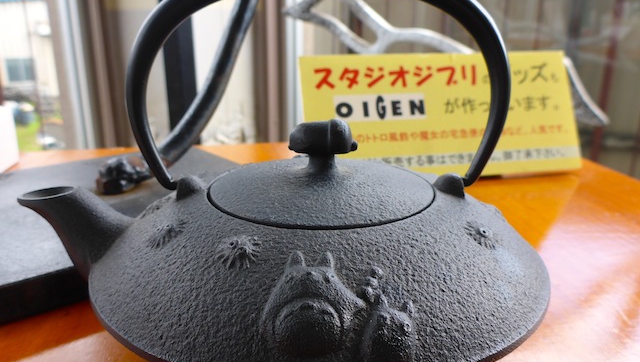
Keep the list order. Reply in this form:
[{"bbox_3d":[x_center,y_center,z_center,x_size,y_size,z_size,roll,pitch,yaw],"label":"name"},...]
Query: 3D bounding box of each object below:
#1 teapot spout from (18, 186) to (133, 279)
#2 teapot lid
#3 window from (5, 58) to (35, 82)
[{"bbox_3d":[-0.098,0.024,0.213,0.047,0.046,0.029,-1,17,-1],"label":"teapot spout"},{"bbox_3d":[0.001,-0.010,0.205,0.089,0.030,0.089,0,17,0],"label":"teapot lid"},{"bbox_3d":[-11.609,-4.308,20.000,1.180,0.920,0.100,0,17,0],"label":"window"}]

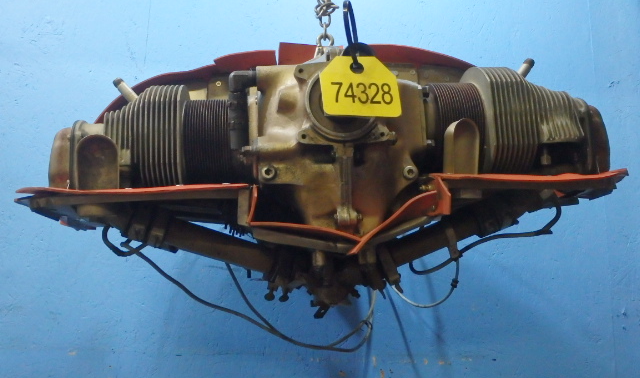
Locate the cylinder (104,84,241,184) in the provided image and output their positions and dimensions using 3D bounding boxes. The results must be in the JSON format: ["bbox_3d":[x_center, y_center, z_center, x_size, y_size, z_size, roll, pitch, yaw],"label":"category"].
[{"bbox_3d":[-0.214,-0.075,0.835,0.190,0.163,0.163,-2,-3,-5],"label":"cylinder"}]

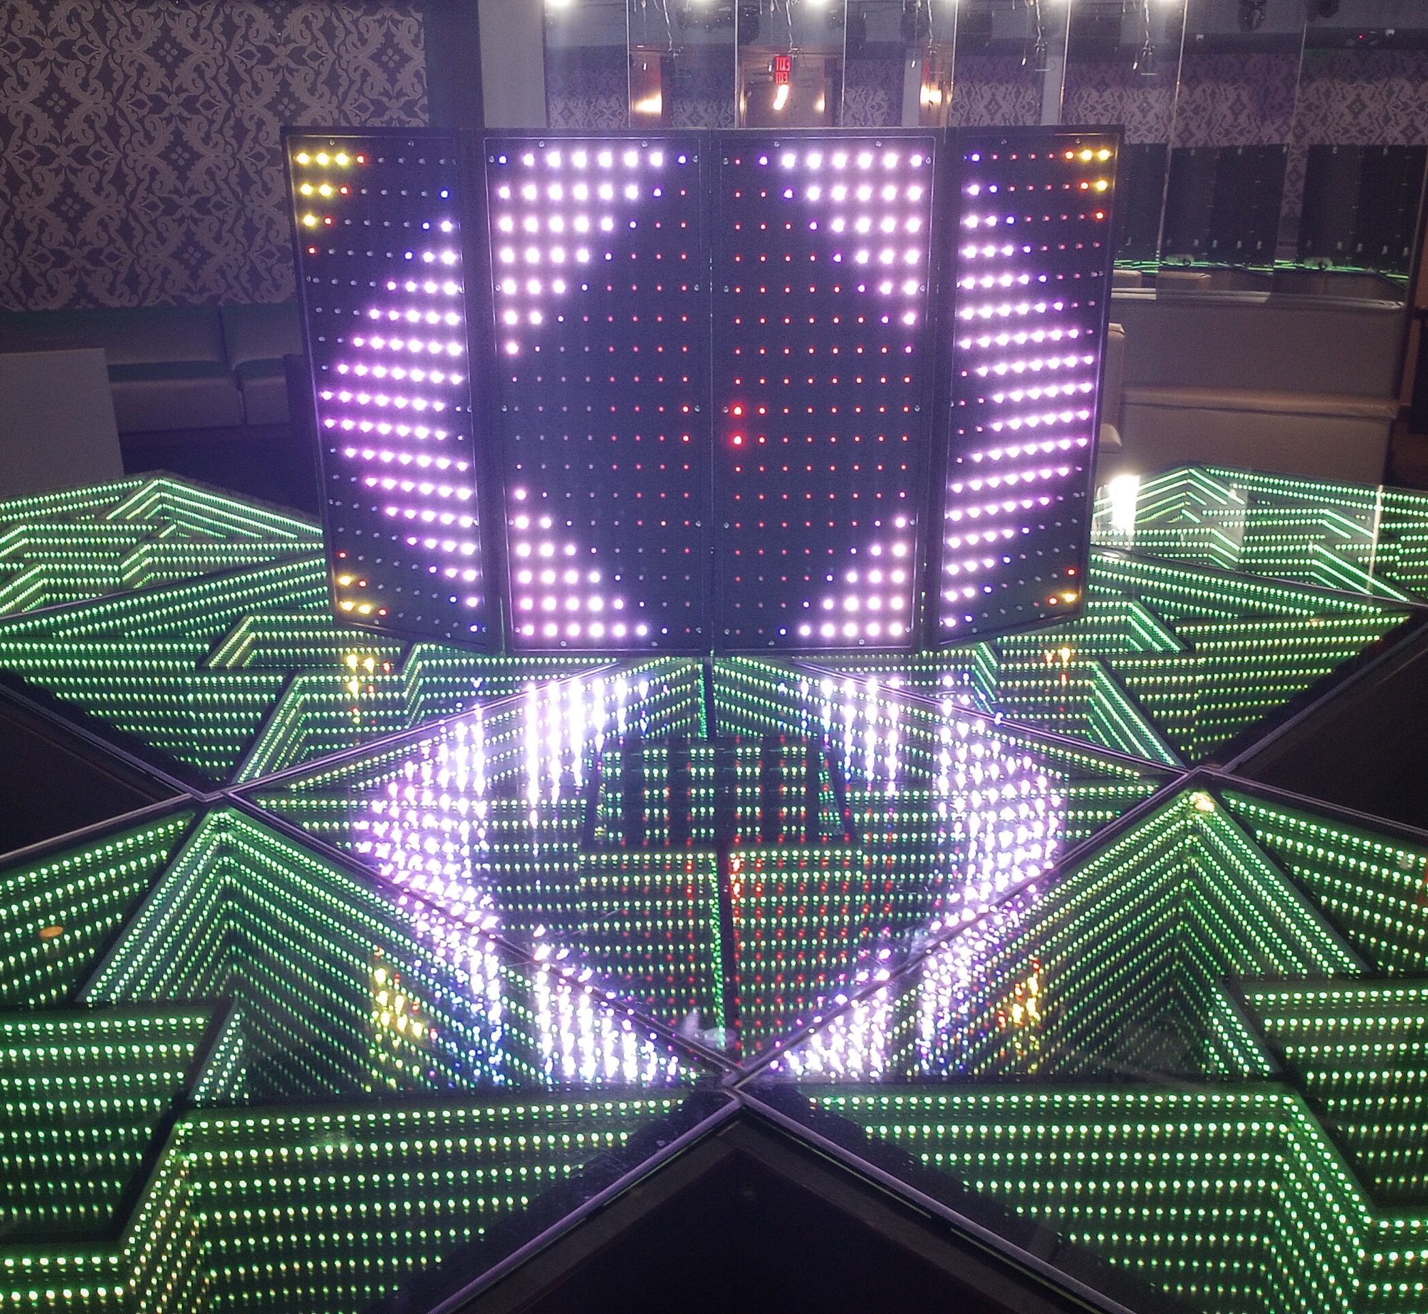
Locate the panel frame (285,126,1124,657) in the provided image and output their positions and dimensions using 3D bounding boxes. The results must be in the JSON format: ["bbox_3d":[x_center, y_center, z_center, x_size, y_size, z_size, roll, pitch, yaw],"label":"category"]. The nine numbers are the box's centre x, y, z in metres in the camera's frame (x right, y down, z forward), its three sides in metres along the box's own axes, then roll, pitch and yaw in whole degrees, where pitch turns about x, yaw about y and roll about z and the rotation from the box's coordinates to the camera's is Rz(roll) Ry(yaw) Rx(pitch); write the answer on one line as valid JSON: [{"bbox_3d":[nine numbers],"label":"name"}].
[{"bbox_3d":[-0.008,-0.529,2.903,1.694,1.045,0.267,-1,20,-1],"label":"panel frame"}]

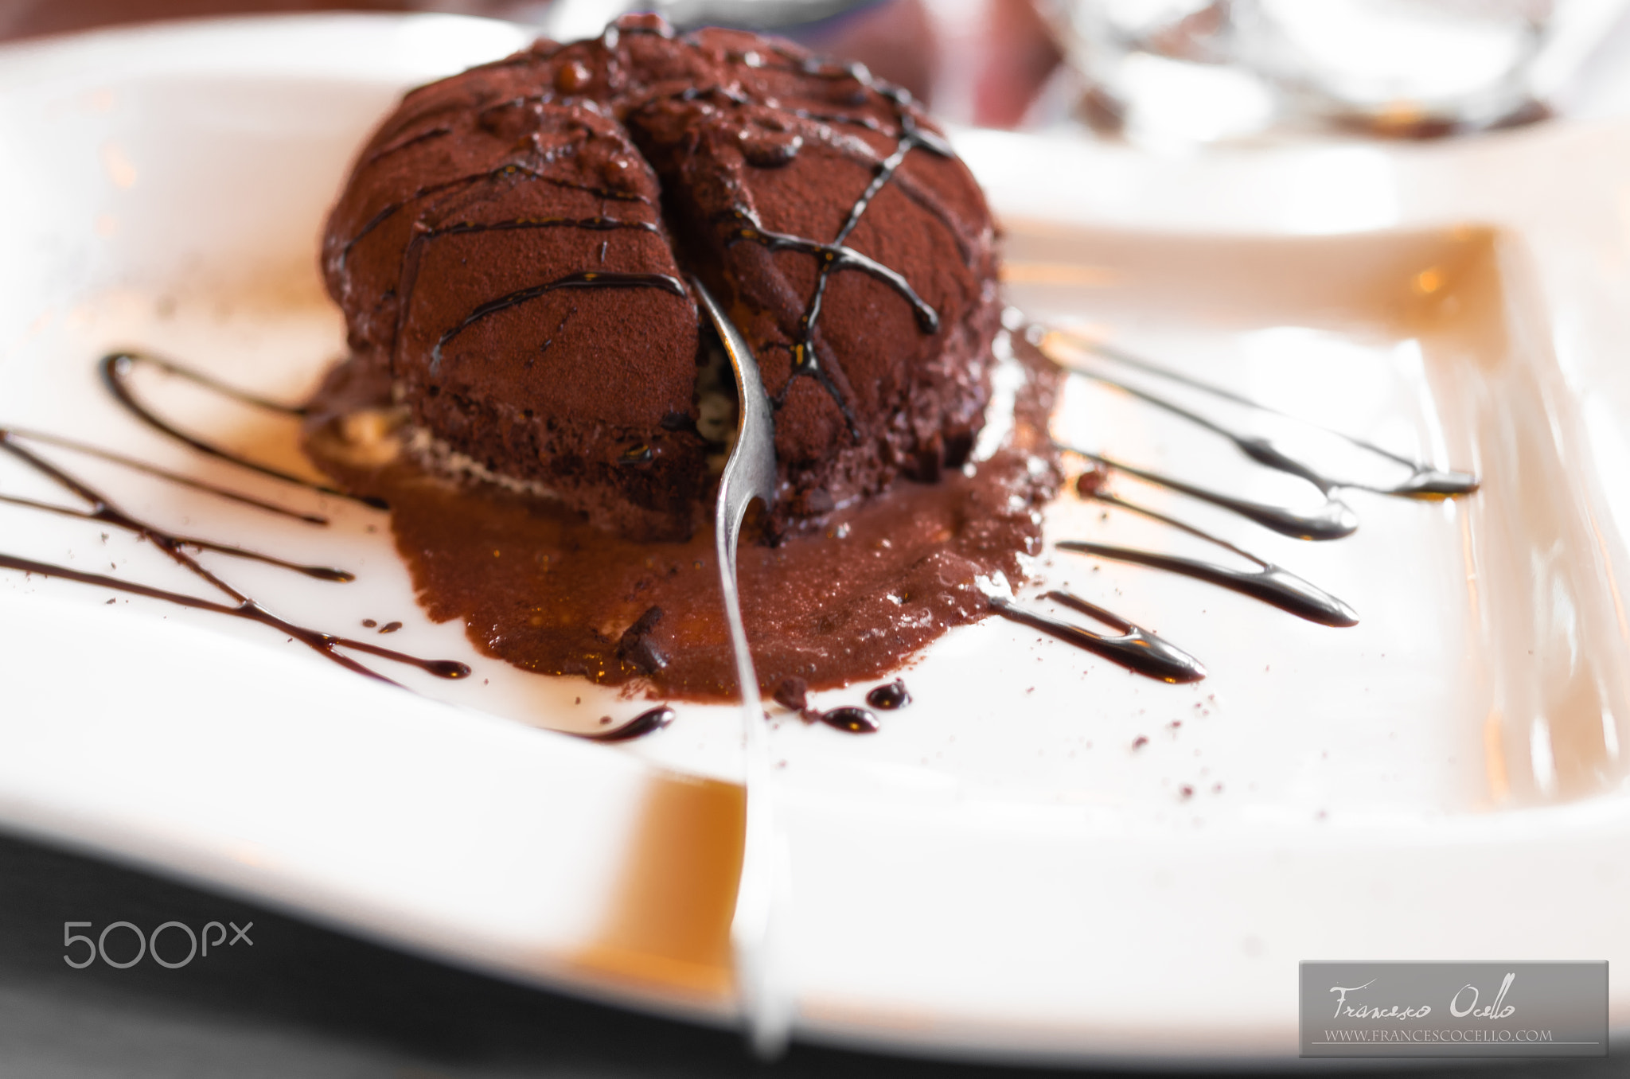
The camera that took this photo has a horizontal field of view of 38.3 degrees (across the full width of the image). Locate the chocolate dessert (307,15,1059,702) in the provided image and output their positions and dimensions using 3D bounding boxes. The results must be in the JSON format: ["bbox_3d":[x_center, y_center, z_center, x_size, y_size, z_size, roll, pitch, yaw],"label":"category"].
[{"bbox_3d":[-0.018,-0.034,0.301,0.103,0.046,0.117,0,34,0],"label":"chocolate dessert"}]

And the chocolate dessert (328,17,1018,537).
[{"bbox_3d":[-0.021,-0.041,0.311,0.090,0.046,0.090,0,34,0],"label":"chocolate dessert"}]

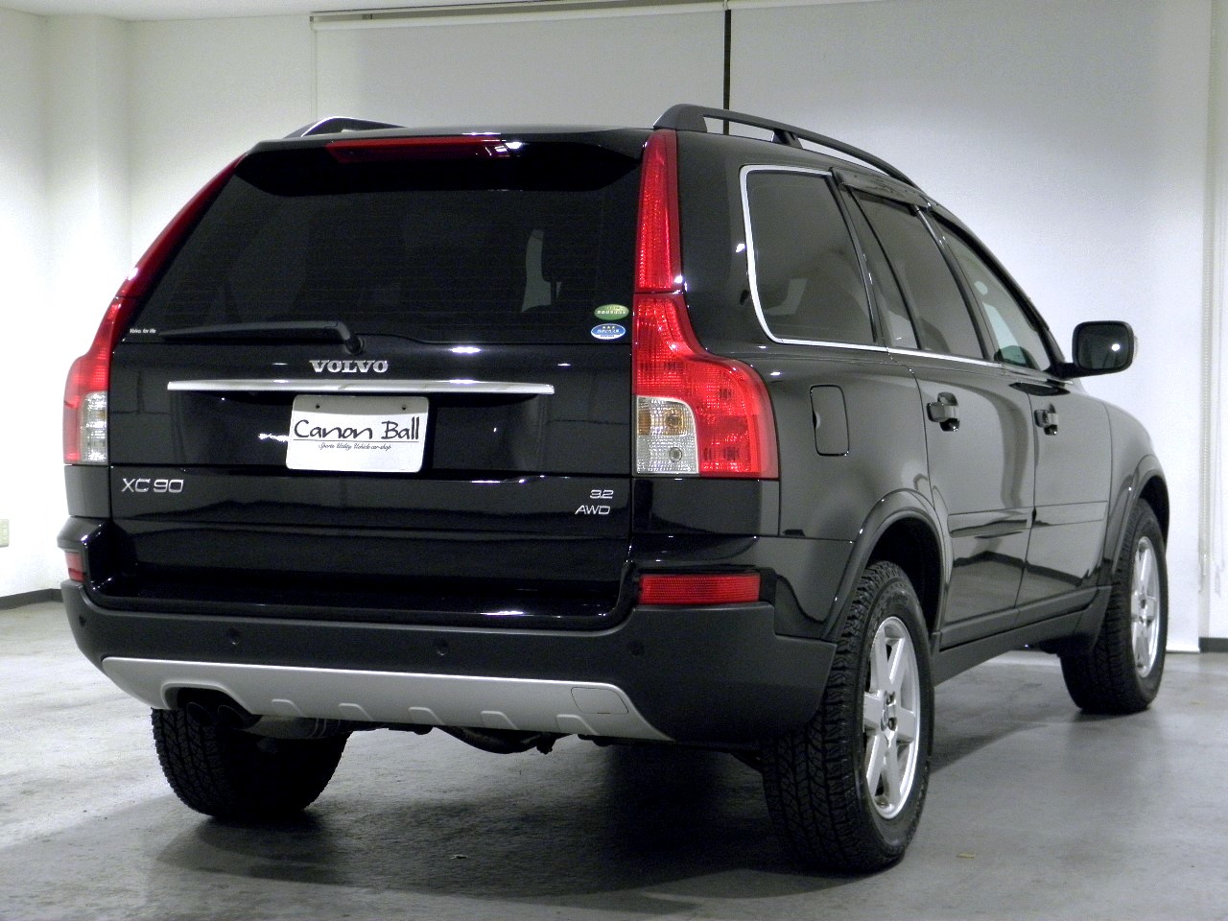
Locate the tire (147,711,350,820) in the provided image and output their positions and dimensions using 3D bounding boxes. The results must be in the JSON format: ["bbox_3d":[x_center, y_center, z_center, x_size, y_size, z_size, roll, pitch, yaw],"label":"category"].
[{"bbox_3d":[-0.933,0.563,6.334,0.240,0.730,0.730,1,2,24],"label":"tire"}]

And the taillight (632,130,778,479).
[{"bbox_3d":[0.171,-0.339,5.065,0.382,0.748,0.430,1,2,24],"label":"taillight"}]

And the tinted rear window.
[{"bbox_3d":[-0.484,-0.468,5.300,1.260,0.500,0.080,1,-34,24],"label":"tinted rear window"}]

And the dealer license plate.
[{"bbox_3d":[-0.551,-0.057,5.166,0.330,0.165,0.012,1,-11,24],"label":"dealer license plate"}]

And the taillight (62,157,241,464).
[{"bbox_3d":[-1.100,-0.362,5.632,0.382,0.748,0.430,1,2,24],"label":"taillight"}]

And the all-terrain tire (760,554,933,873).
[{"bbox_3d":[0.554,0.591,5.670,0.240,0.730,0.730,1,2,24],"label":"all-terrain tire"}]

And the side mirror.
[{"bbox_3d":[1.503,-0.343,7.425,0.220,0.172,0.140,1,2,24],"label":"side mirror"}]

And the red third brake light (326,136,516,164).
[{"bbox_3d":[-0.449,-0.686,5.370,0.460,0.050,0.060,1,2,24],"label":"red third brake light"}]

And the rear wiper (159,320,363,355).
[{"bbox_3d":[-0.775,-0.267,5.230,0.535,0.070,0.090,1,2,24],"label":"rear wiper"}]

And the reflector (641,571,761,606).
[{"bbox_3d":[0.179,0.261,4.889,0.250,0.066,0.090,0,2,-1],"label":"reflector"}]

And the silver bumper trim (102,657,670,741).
[{"bbox_3d":[-0.565,0.493,5.158,1.460,0.135,0.160,1,2,24],"label":"silver bumper trim"}]

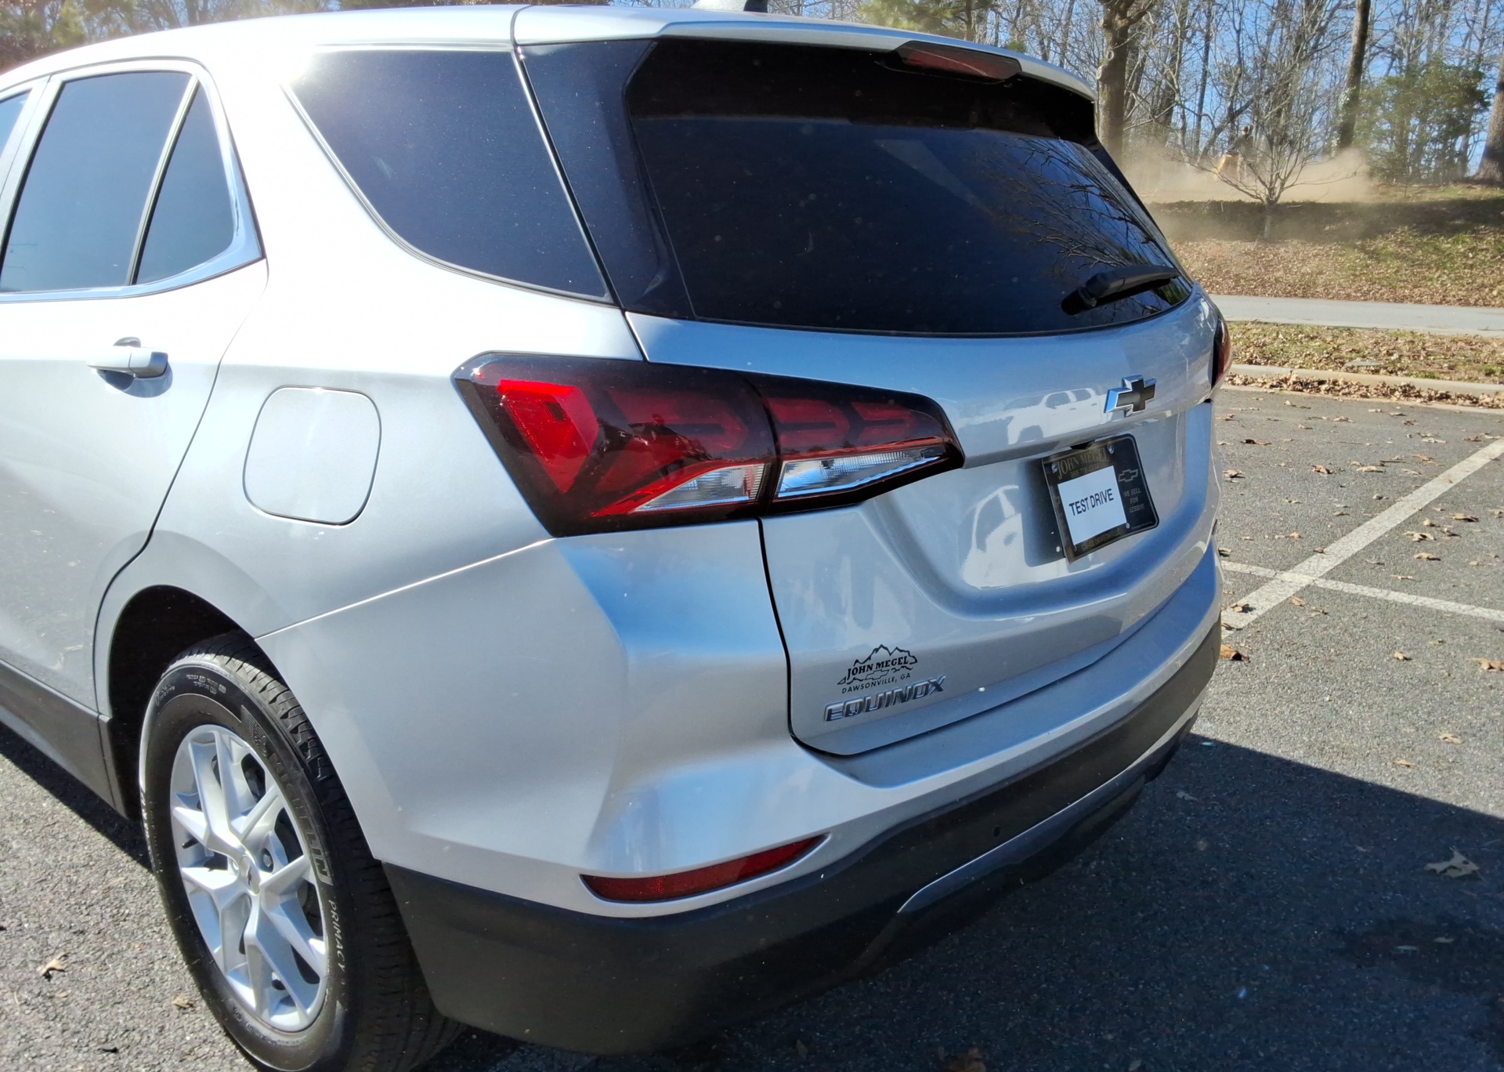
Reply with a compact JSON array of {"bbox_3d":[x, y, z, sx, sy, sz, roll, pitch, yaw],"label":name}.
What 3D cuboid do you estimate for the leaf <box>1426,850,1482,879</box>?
[{"bbox_3d":[1.474,0.684,2.554,0.116,0.030,0.108,8,16,28],"label":"leaf"}]

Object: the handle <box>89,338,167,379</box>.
[{"bbox_3d":[-0.915,-0.257,1.752,0.225,0.045,0.050,12,19,39],"label":"handle"}]

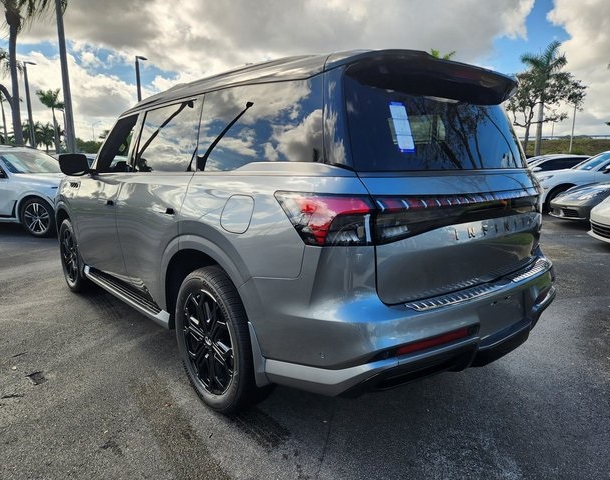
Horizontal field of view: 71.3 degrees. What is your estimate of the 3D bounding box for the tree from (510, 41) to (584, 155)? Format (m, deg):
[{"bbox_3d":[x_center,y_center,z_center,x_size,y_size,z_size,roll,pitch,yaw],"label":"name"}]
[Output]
[{"bbox_3d":[16.310,-8.710,28.922,4.400,10.400,4.400,0,10,0],"label":"tree"}]

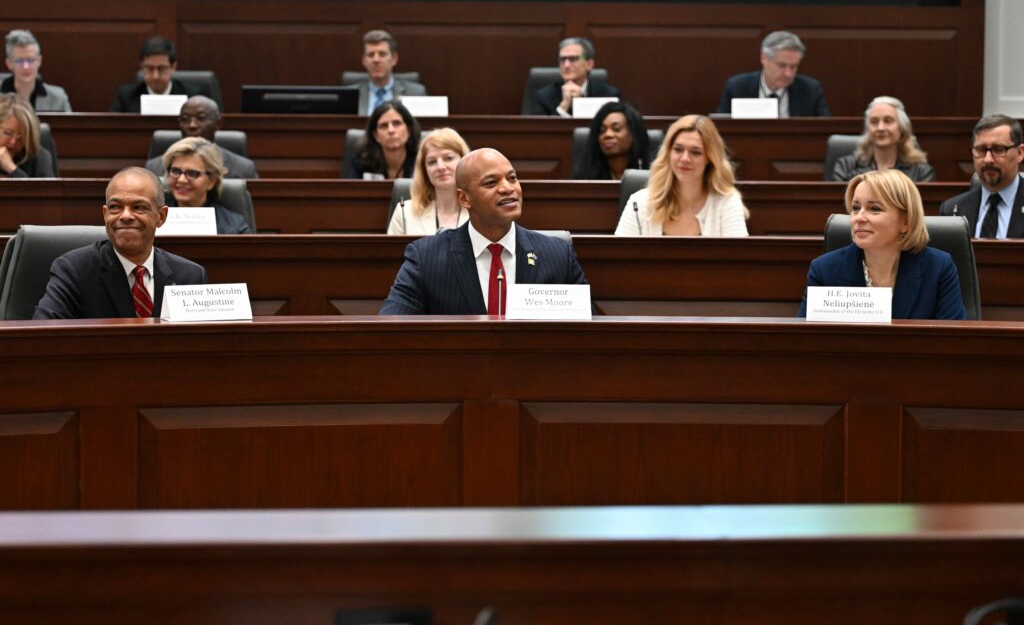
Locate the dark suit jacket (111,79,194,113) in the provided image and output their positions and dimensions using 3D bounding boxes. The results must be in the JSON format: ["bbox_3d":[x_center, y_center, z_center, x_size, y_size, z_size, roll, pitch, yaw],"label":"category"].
[{"bbox_3d":[-1.763,-0.848,9.823,0.470,0.610,0.340,0,3,-13],"label":"dark suit jacket"}]

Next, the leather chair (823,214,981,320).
[{"bbox_3d":[1.105,0.274,5.925,0.640,1.120,0.660,2,4,19],"label":"leather chair"}]

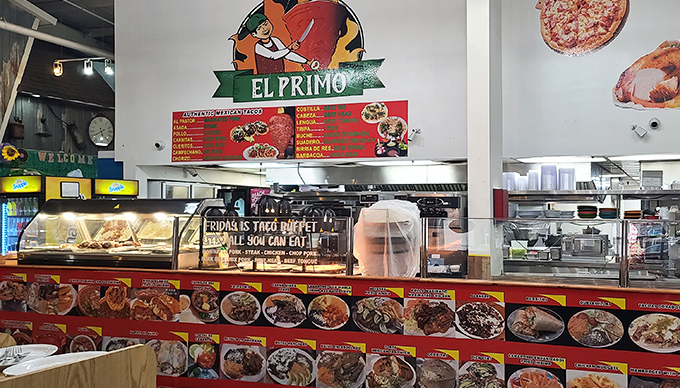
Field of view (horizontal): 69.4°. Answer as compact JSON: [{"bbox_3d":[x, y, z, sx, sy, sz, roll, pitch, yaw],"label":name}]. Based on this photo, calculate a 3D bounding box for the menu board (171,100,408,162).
[{"bbox_3d":[-0.539,-0.575,4.672,2.370,0.505,0.030,0,0,14],"label":"menu board"}]

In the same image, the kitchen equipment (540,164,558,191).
[{"bbox_3d":[2.328,-0.179,5.450,0.183,0.297,0.183,0,0,14],"label":"kitchen equipment"}]

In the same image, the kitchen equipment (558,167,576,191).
[{"bbox_3d":[2.527,-0.156,5.450,0.183,0.253,0.183,0,0,14],"label":"kitchen equipment"}]

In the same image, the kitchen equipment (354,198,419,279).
[{"bbox_3d":[0.373,0.332,3.900,0.490,0.580,0.460,0,0,14],"label":"kitchen equipment"}]

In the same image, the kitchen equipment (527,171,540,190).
[{"bbox_3d":[2.150,-0.144,5.450,0.128,0.222,0.128,0,0,14],"label":"kitchen equipment"}]

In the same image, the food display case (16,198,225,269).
[{"bbox_3d":[-2.040,0.325,4.588,1.560,0.620,0.740,0,0,14],"label":"food display case"}]

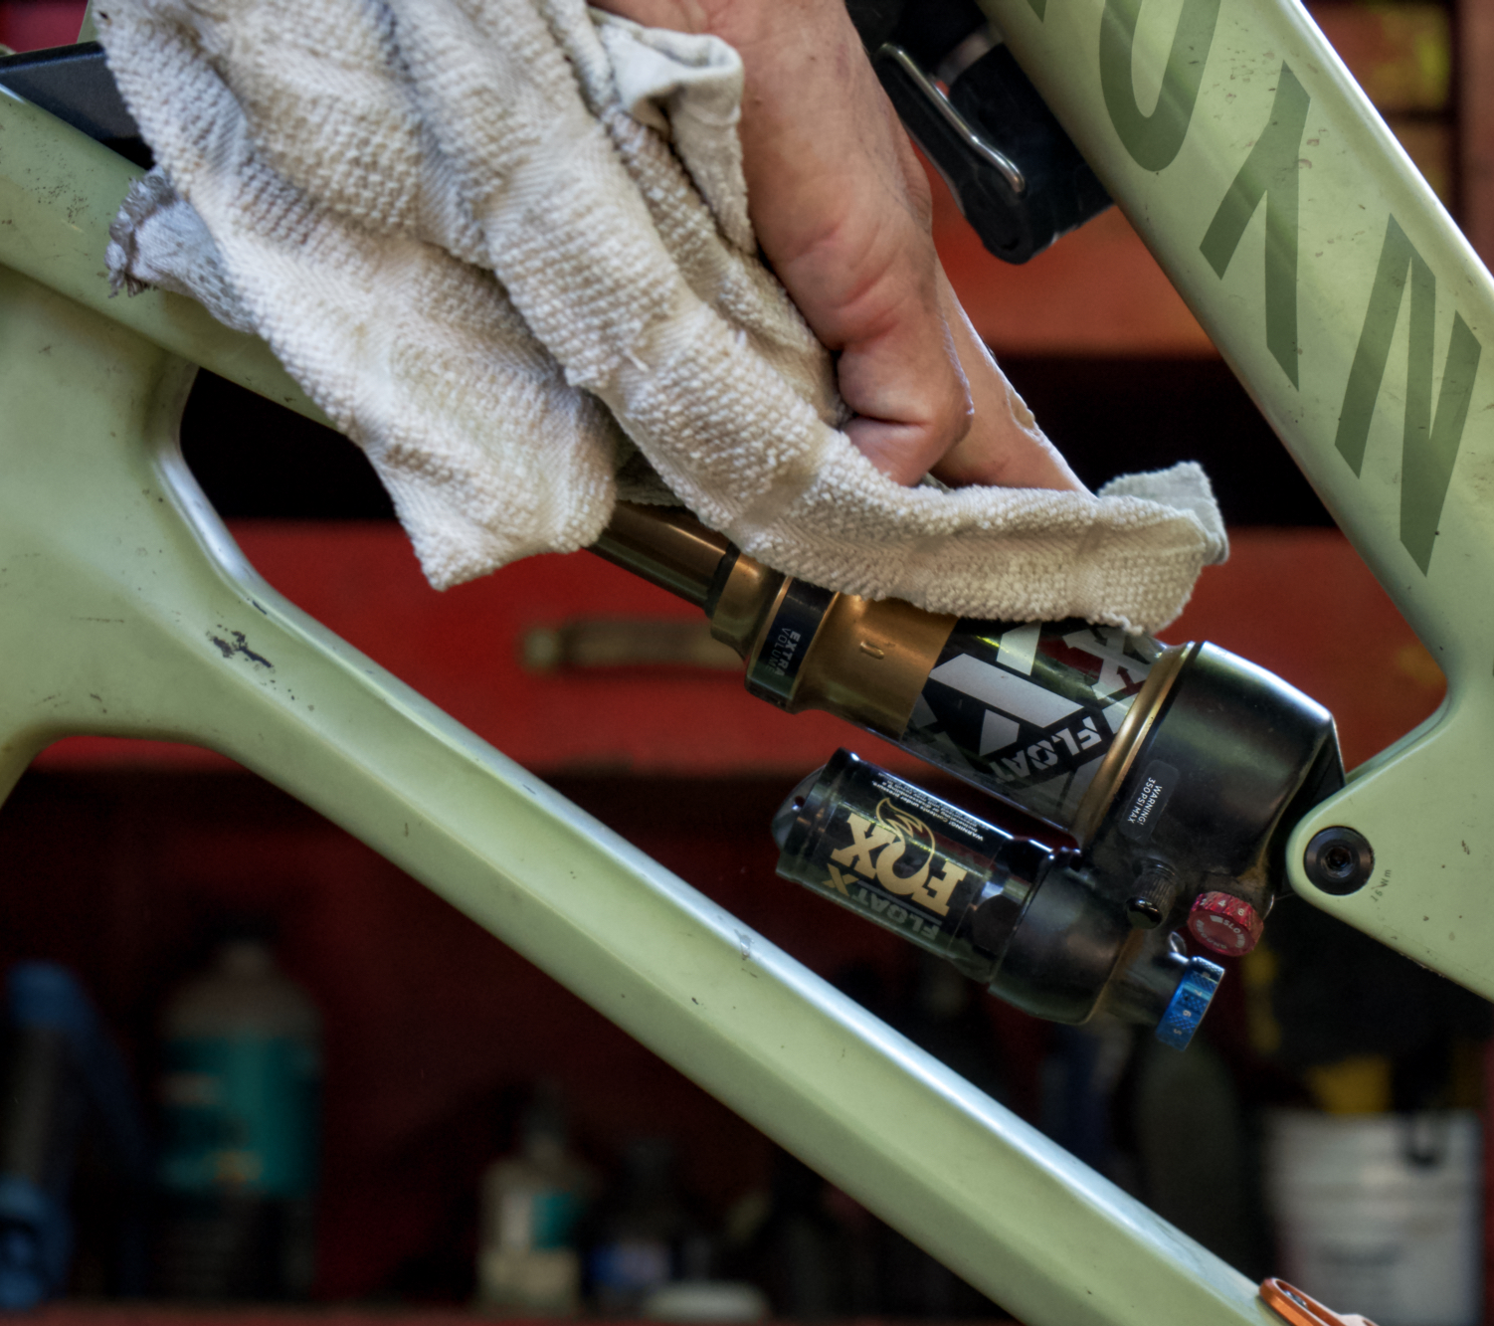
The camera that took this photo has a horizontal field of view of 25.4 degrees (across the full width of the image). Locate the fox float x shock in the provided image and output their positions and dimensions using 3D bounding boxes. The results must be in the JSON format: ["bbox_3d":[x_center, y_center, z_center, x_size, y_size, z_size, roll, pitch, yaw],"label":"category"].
[{"bbox_3d":[0.027,0.006,0.768,0.240,0.089,0.056,26,0,7],"label":"fox float x shock"}]

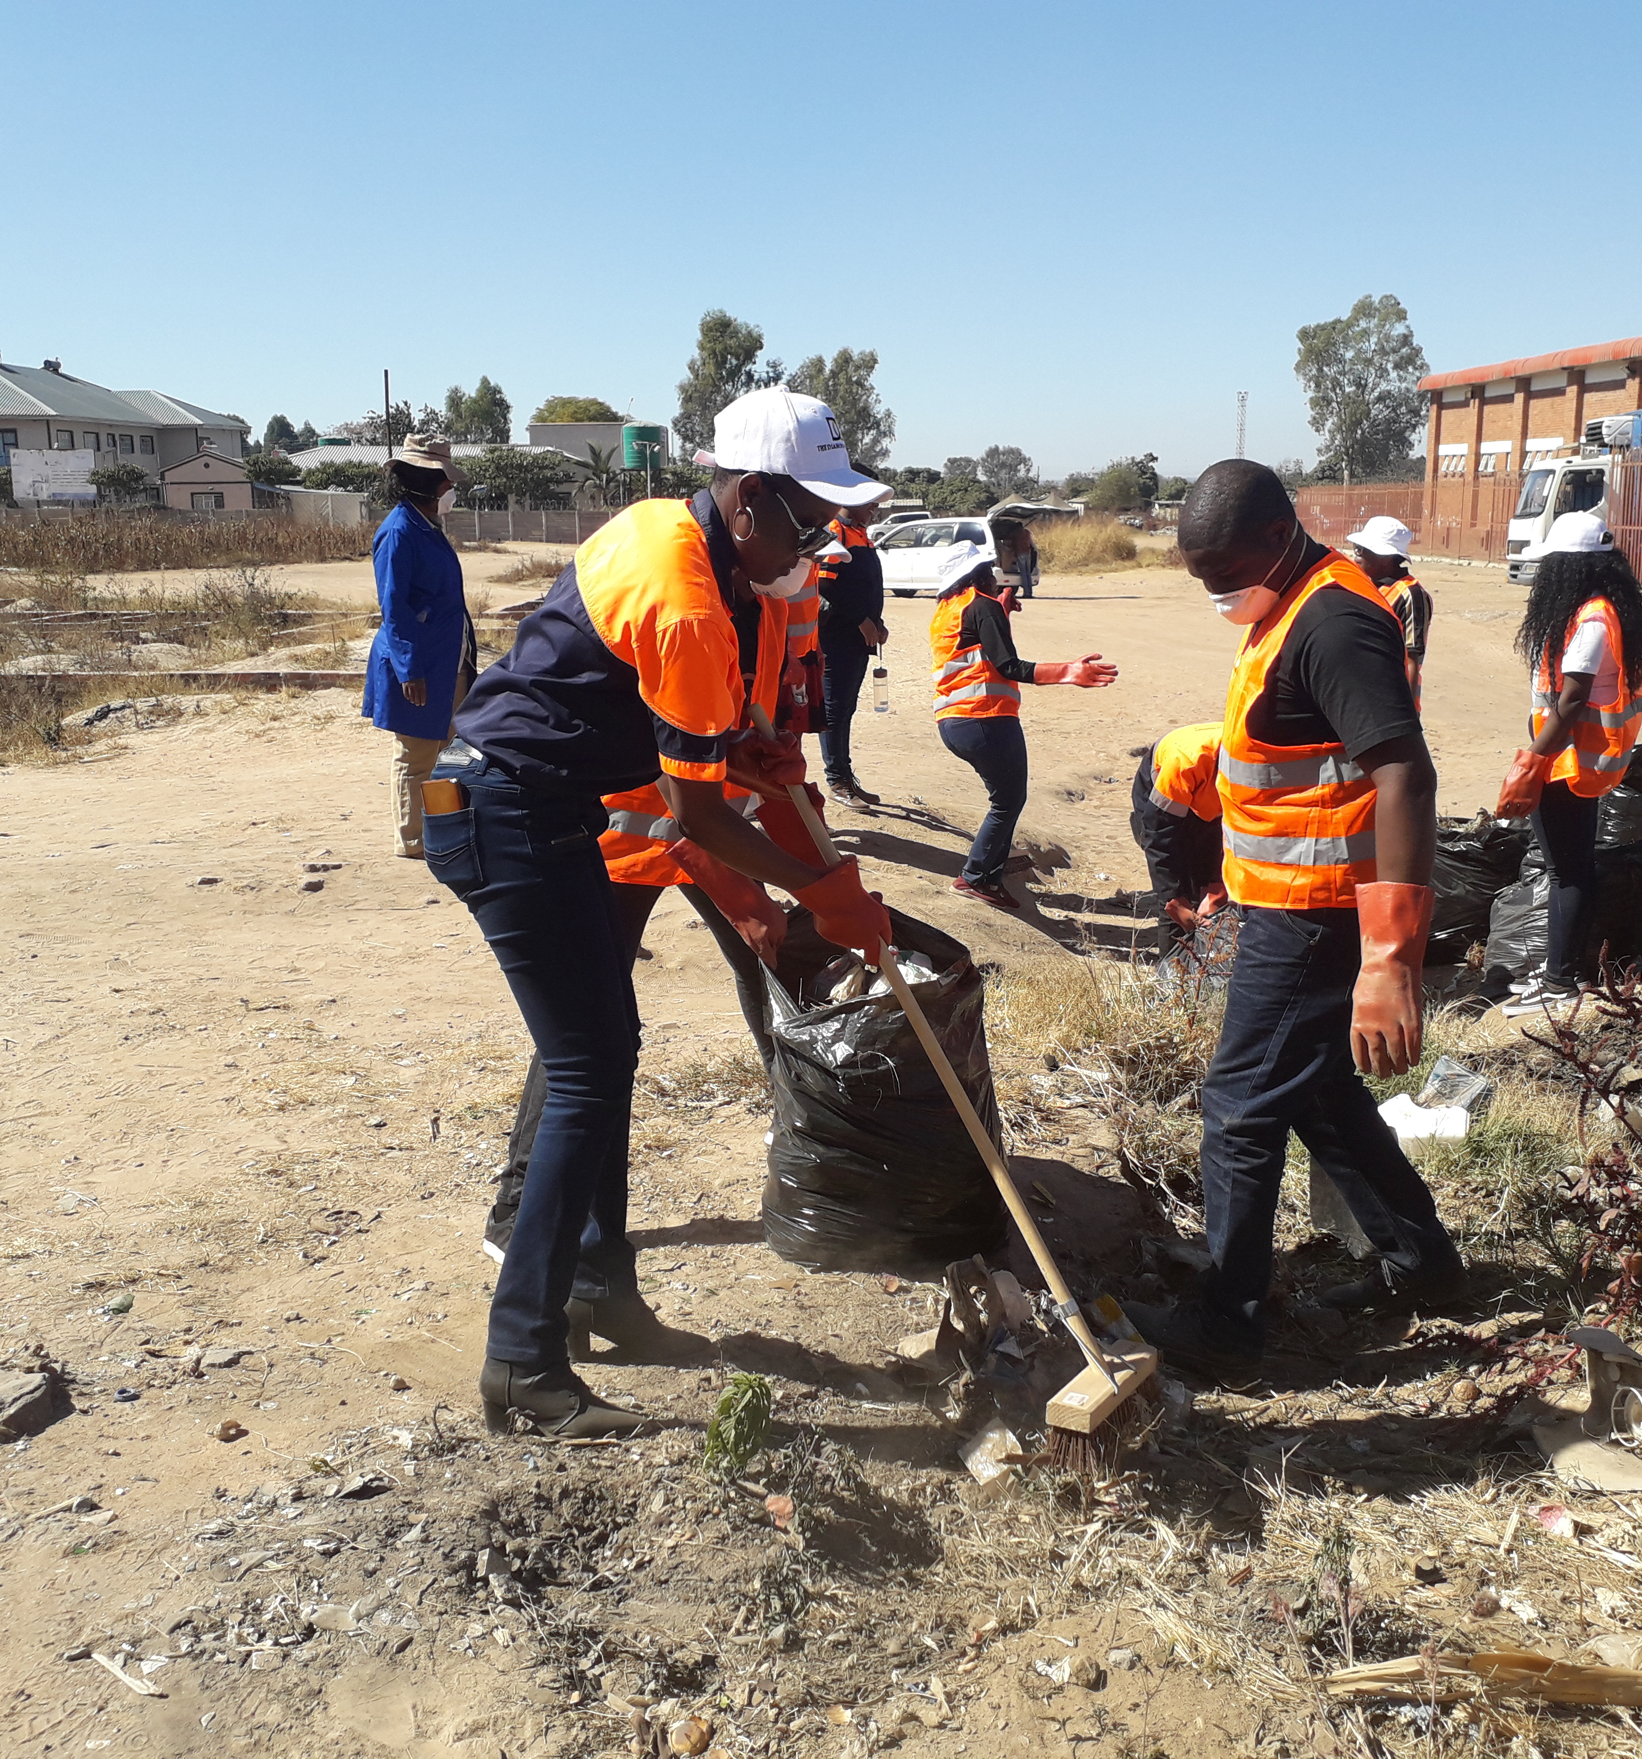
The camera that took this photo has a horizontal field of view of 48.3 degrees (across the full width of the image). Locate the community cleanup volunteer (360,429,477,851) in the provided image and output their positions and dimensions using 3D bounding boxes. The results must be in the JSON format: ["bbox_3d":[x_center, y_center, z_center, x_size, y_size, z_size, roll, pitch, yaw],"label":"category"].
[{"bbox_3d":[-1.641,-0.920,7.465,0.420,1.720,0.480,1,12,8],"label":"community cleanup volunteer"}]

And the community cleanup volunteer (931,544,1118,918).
[{"bbox_3d":[0.858,-0.654,7.891,0.830,1.570,0.500,1,12,6],"label":"community cleanup volunteer"}]

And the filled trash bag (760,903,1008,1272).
[{"bbox_3d":[0.123,0.405,3.777,0.500,0.640,0.500,0,12,0],"label":"filled trash bag"}]

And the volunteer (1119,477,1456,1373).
[{"bbox_3d":[0.860,0.110,3.336,0.600,1.700,0.530,-2,12,-6],"label":"volunteer"}]

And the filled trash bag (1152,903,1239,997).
[{"bbox_3d":[1.329,0.256,6.458,0.400,0.360,0.380,-1,12,0],"label":"filled trash bag"}]

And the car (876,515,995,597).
[{"bbox_3d":[2.307,-6.859,39.368,4.650,1.780,1.830,7,14,33],"label":"car"}]

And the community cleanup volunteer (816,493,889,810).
[{"bbox_3d":[0.149,-1.178,8.996,0.360,1.700,0.480,5,13,24],"label":"community cleanup volunteer"}]

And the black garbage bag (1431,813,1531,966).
[{"bbox_3d":[2.418,0.014,6.887,0.560,0.550,0.550,3,13,17],"label":"black garbage bag"}]

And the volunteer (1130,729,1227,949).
[{"bbox_3d":[1.493,-0.192,7.361,0.650,0.950,0.520,2,12,10],"label":"volunteer"}]

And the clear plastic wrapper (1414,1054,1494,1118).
[{"bbox_3d":[1.716,0.545,4.960,0.210,0.140,0.150,4,12,20],"label":"clear plastic wrapper"}]

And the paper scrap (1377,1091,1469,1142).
[{"bbox_3d":[1.502,0.603,4.579,0.250,0.080,0.190,0,12,3],"label":"paper scrap"}]

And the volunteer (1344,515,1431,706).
[{"bbox_3d":[2.573,-0.815,8.326,0.480,1.650,0.500,3,12,16],"label":"volunteer"}]

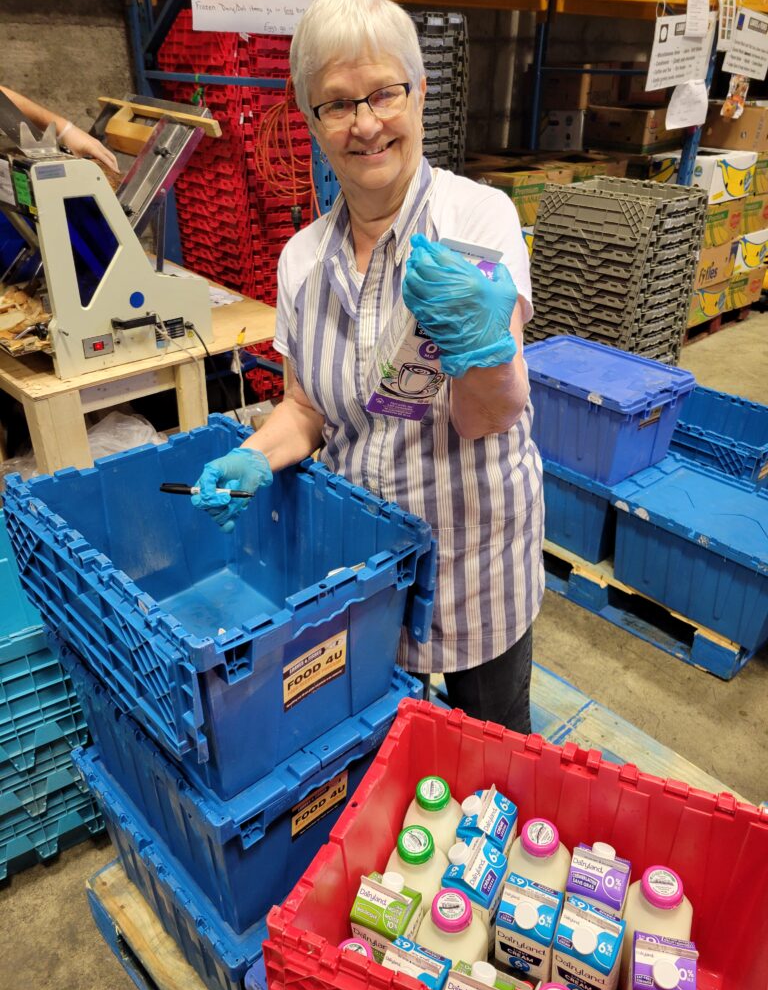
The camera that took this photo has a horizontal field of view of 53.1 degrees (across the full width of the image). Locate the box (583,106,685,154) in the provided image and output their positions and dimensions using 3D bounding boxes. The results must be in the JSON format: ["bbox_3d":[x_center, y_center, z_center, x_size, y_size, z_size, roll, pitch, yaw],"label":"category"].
[{"bbox_3d":[1.629,-2.359,4.951,0.503,0.247,0.405,-25,37,-36],"label":"box"}]

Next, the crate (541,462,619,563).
[{"bbox_3d":[0.680,-0.039,2.750,0.390,0.308,0.540,-24,37,-35],"label":"crate"}]

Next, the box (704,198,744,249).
[{"bbox_3d":[1.966,-1.757,4.867,0.503,0.247,0.405,-24,37,-36],"label":"box"}]

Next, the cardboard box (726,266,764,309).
[{"bbox_3d":[2.344,-1.490,5.405,0.503,0.247,0.405,-24,37,-36],"label":"cardboard box"}]

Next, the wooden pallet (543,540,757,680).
[{"bbox_3d":[1.137,0.112,2.936,1.219,0.141,1.016,-24,37,-36],"label":"wooden pallet"}]

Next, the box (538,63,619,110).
[{"bbox_3d":[1.301,-2.685,5.039,0.460,0.250,0.405,-24,37,-36],"label":"box"}]

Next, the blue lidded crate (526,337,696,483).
[{"bbox_3d":[0.687,-0.299,2.606,0.390,0.308,0.540,-23,36,-35],"label":"blue lidded crate"}]

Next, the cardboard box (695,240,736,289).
[{"bbox_3d":[1.968,-1.540,4.988,0.503,0.247,0.405,-24,37,-36],"label":"cardboard box"}]

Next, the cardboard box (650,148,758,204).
[{"bbox_3d":[1.965,-1.974,4.746,0.503,0.247,0.405,-24,37,-36],"label":"cardboard box"}]

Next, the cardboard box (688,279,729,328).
[{"bbox_3d":[1.969,-1.323,5.109,0.503,0.247,0.405,-24,37,-36],"label":"cardboard box"}]

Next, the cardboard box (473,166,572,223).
[{"bbox_3d":[0.698,-1.627,4.149,0.503,0.247,0.405,-24,37,-36],"label":"cardboard box"}]

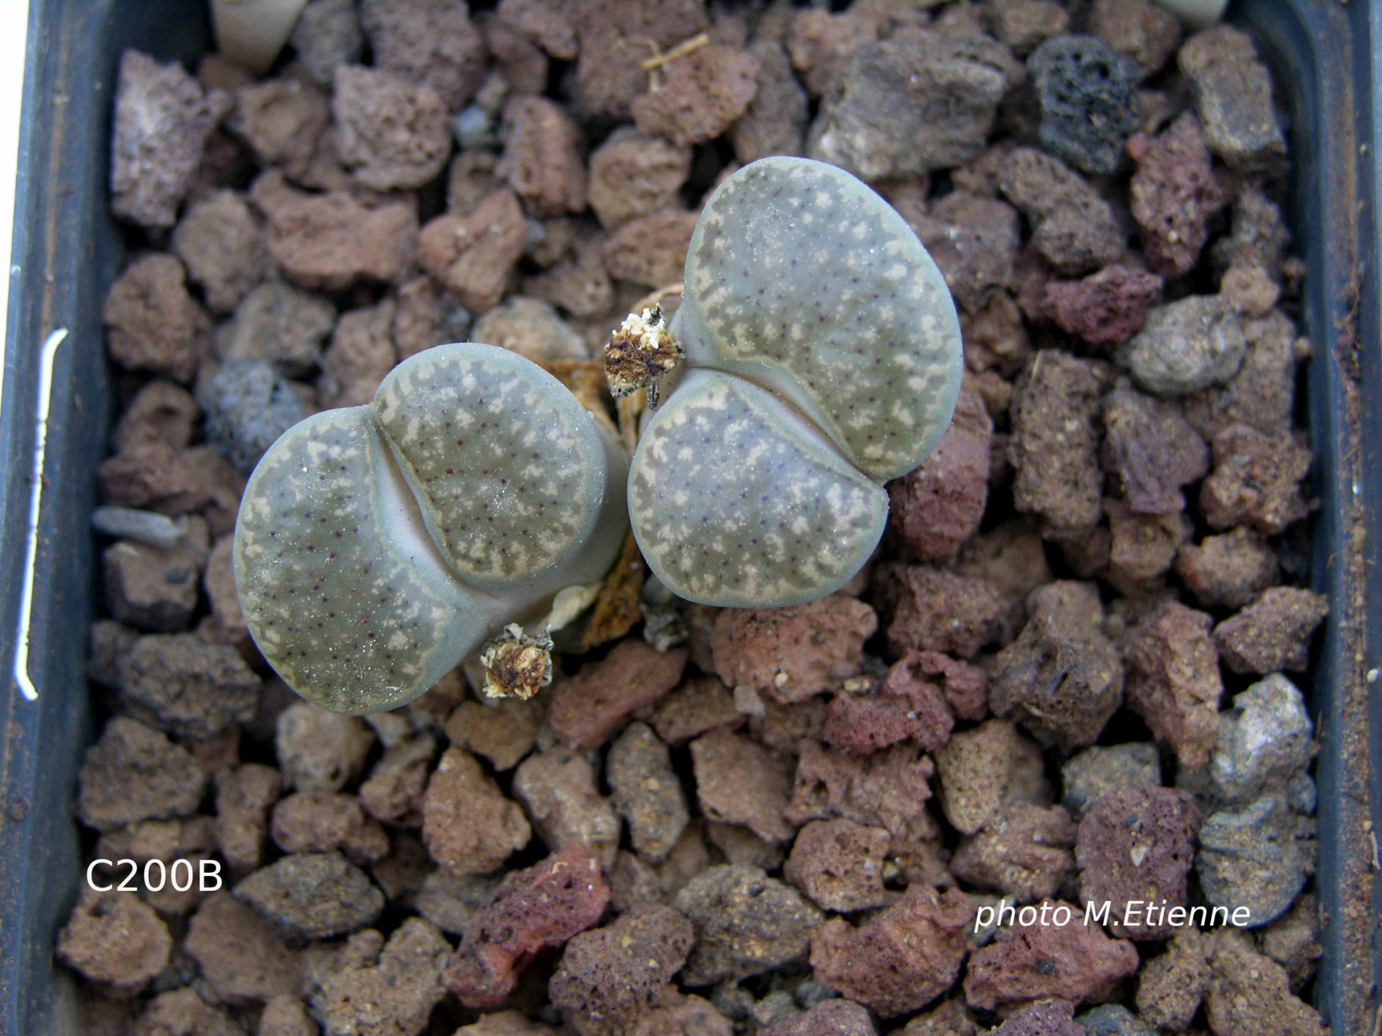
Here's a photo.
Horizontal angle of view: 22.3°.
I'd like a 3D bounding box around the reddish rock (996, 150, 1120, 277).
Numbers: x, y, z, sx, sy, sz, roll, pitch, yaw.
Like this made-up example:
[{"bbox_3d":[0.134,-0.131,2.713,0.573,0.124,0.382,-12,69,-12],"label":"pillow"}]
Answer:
[{"bbox_3d":[0.023,-0.019,0.216,0.005,0.005,0.009,-28,79,-6],"label":"reddish rock"}]

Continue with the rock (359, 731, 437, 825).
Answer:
[{"bbox_3d":[-0.015,0.013,0.181,0.003,0.003,0.005,35,75,10],"label":"rock"}]

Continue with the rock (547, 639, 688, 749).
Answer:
[{"bbox_3d":[-0.004,0.010,0.210,0.009,0.004,0.003,-38,80,-7],"label":"rock"}]

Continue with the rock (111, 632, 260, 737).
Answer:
[{"bbox_3d":[-0.026,0.009,0.183,0.007,0.004,0.005,12,72,3],"label":"rock"}]

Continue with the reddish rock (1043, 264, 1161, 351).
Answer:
[{"bbox_3d":[0.022,-0.011,0.188,0.006,0.004,0.004,-12,75,0],"label":"reddish rock"}]

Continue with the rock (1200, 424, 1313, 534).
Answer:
[{"bbox_3d":[0.032,-0.002,0.201,0.006,0.005,0.006,0,73,0],"label":"rock"}]

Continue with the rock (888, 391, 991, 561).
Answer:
[{"bbox_3d":[0.014,-0.003,0.201,0.005,0.005,0.010,14,75,6],"label":"rock"}]

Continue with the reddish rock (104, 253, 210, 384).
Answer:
[{"bbox_3d":[-0.035,-0.013,0.229,0.006,0.006,0.008,4,73,2],"label":"reddish rock"}]

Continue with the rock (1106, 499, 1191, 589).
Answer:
[{"bbox_3d":[0.024,0.001,0.187,0.004,0.004,0.005,-9,72,-4],"label":"rock"}]

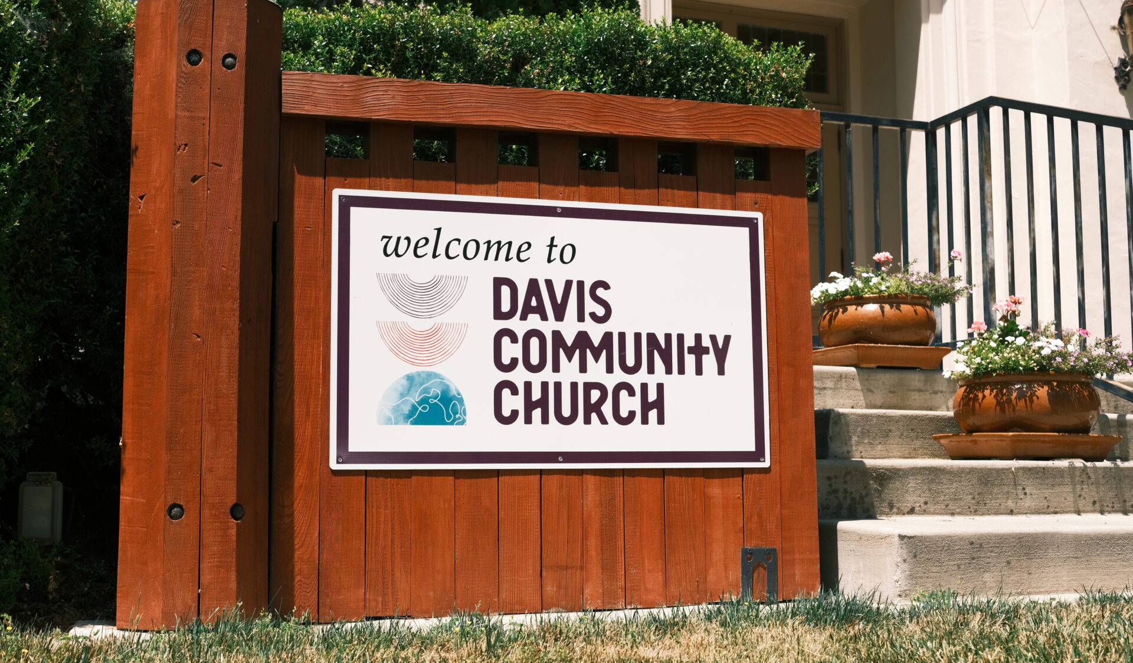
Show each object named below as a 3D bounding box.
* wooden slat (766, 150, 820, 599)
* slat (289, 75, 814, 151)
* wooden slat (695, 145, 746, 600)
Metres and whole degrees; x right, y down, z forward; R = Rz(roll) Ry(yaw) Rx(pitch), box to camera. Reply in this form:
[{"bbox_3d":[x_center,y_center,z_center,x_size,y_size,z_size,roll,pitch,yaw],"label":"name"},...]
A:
[{"bbox_3d":[0.509,0.096,2.994,0.091,1.039,0.091,1,-7,-16],"label":"wooden slat"},{"bbox_3d":[-0.016,-0.470,2.870,1.216,0.089,0.137,1,-7,-16],"label":"slat"},{"bbox_3d":[0.331,0.092,2.942,0.091,1.039,0.091,1,-7,-16],"label":"wooden slat"}]

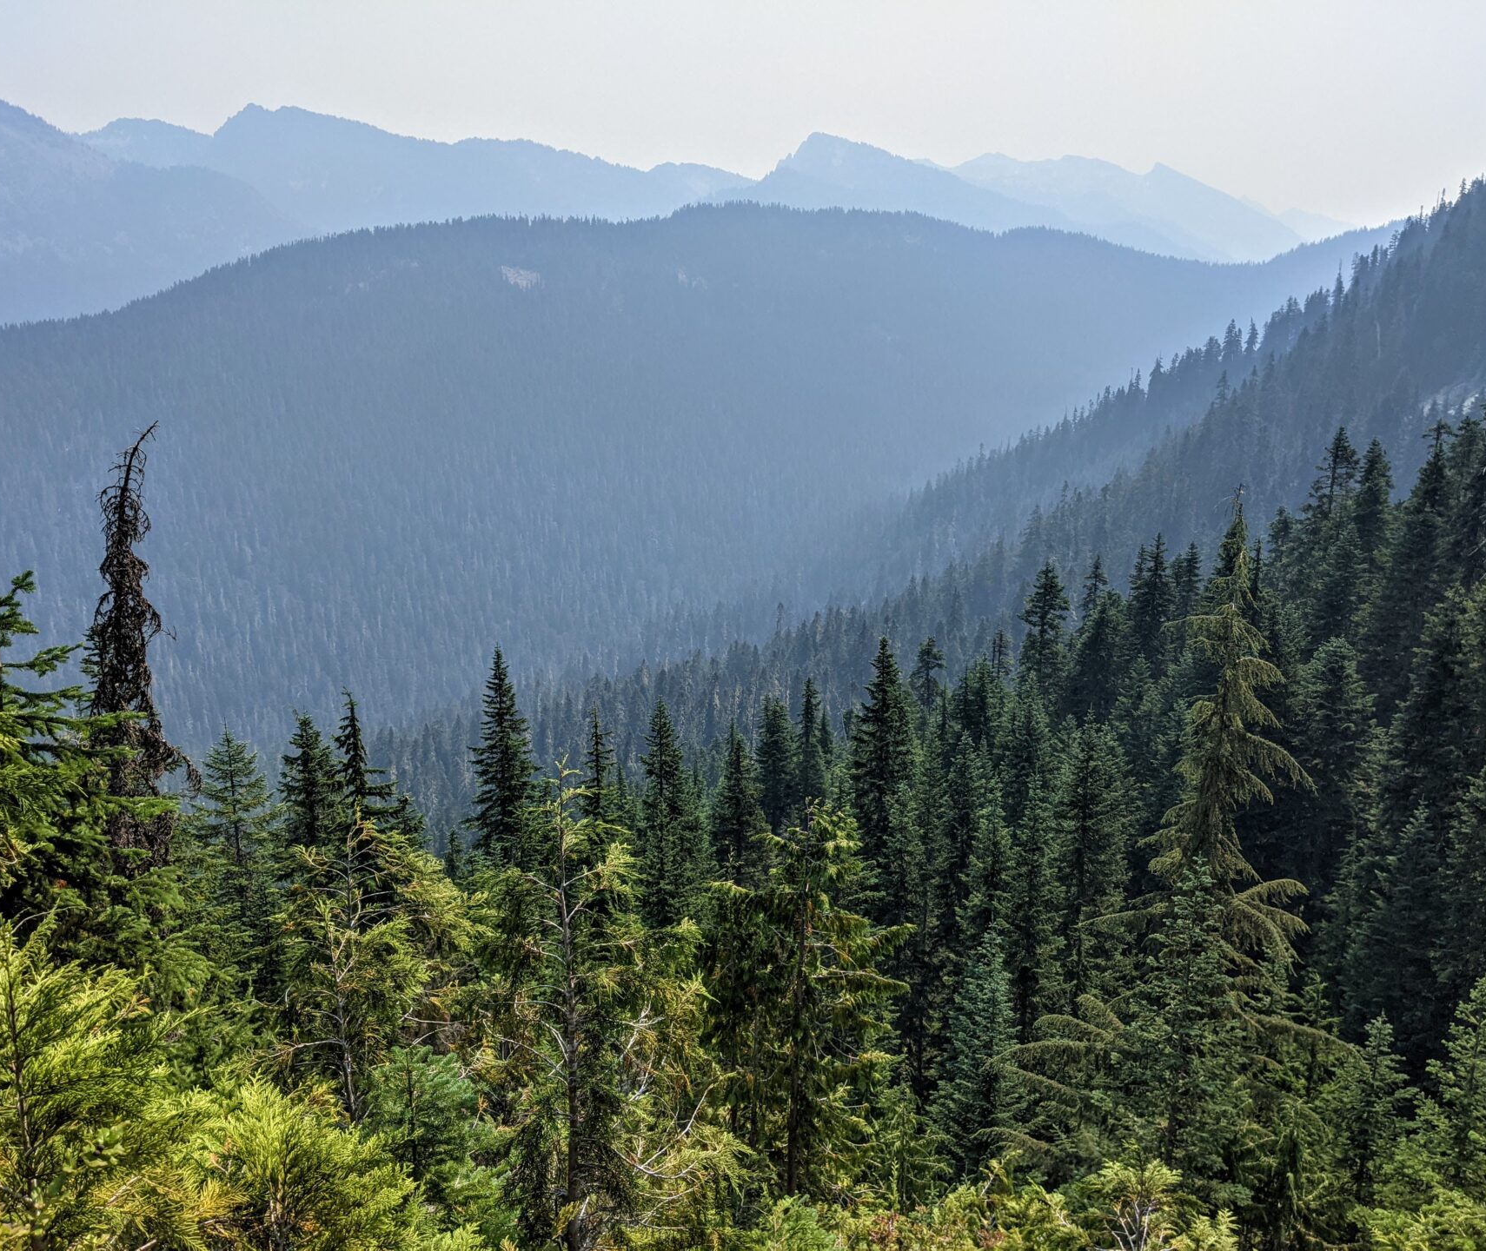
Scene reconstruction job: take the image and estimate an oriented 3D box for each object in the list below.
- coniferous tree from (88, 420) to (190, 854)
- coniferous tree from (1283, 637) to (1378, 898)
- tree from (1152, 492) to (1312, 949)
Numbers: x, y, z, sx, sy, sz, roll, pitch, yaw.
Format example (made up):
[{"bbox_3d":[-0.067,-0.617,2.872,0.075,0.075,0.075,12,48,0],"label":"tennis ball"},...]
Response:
[{"bbox_3d":[-12.058,1.309,26.092,2.140,10.610,2.140,0,14,0],"label":"coniferous tree"},{"bbox_3d":[28.811,8.012,63.835,4.670,15.430,4.670,0,14,0],"label":"coniferous tree"},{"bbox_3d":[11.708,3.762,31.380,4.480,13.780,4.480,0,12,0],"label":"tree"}]

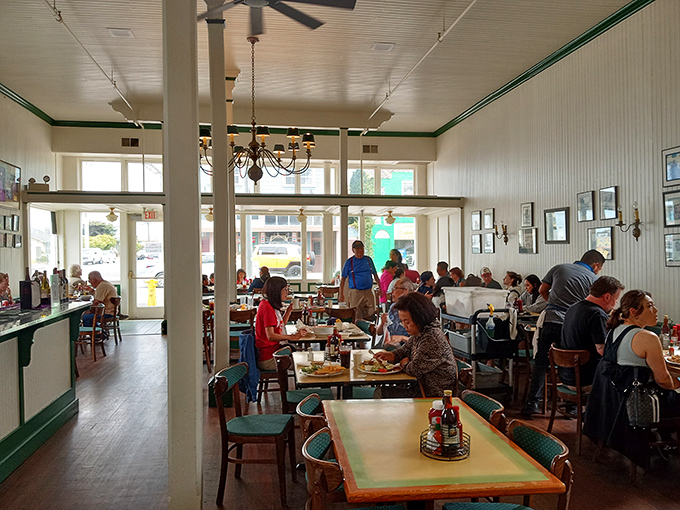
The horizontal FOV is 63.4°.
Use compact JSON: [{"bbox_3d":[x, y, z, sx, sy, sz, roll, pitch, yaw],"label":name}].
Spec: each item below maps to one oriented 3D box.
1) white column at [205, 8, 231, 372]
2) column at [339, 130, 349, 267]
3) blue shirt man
[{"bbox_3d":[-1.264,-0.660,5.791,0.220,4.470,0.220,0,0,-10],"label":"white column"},{"bbox_3d":[0.083,-0.536,11.536,0.180,4.190,0.180,0,0,-10],"label":"column"},{"bbox_3d":[0.290,0.671,8.400,0.640,1.790,0.420,0,0,-10],"label":"blue shirt man"}]

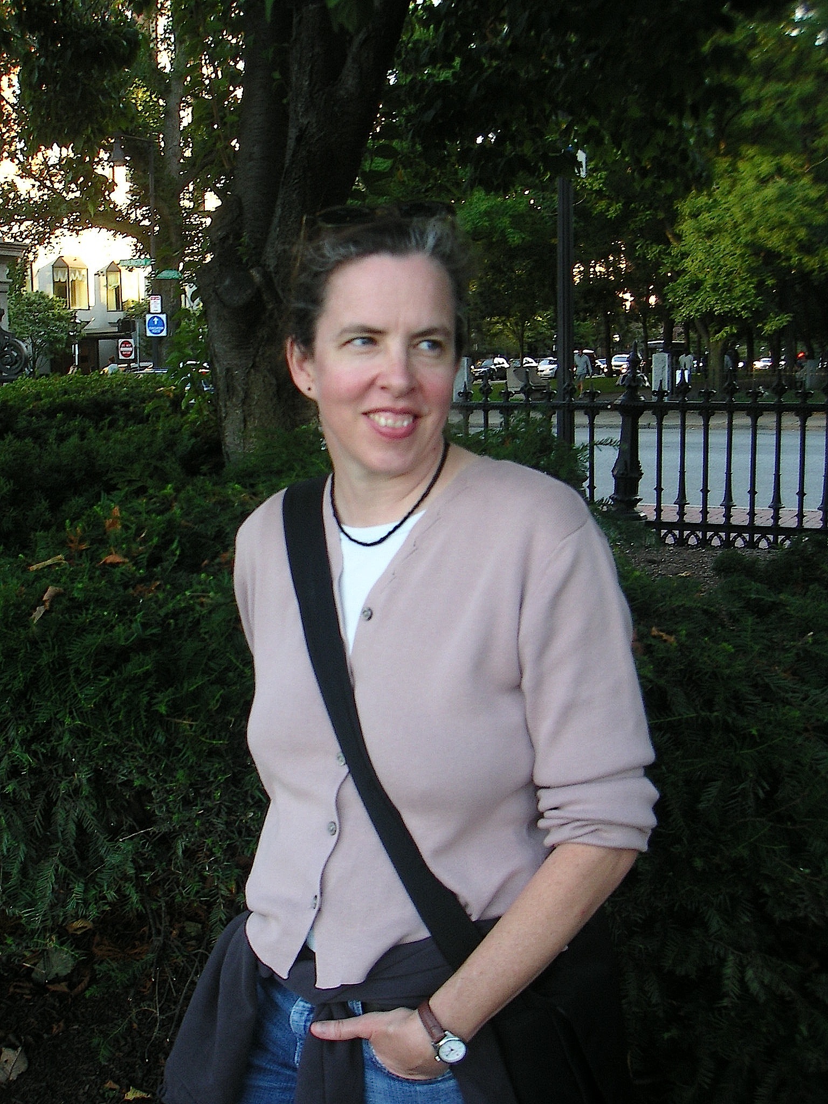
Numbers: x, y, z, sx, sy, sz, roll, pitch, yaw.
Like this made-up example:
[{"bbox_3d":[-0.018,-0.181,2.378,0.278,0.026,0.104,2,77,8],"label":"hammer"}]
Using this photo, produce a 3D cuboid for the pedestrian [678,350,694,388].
[{"bbox_3d":[12.125,-8.148,54.000,0.600,1.720,0.450,4,10,25],"label":"pedestrian"}]

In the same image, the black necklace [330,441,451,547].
[{"bbox_3d":[-0.024,-0.062,1.195,0.122,0.100,0.130,4,10,24],"label":"black necklace"}]

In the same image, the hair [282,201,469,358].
[{"bbox_3d":[-0.033,-0.248,1.180,0.172,0.180,0.195,0,10,-18],"label":"hair"}]

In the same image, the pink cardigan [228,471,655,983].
[{"bbox_3d":[0.034,0.157,1.245,0.440,0.520,0.300,4,10,26],"label":"pink cardigan"}]

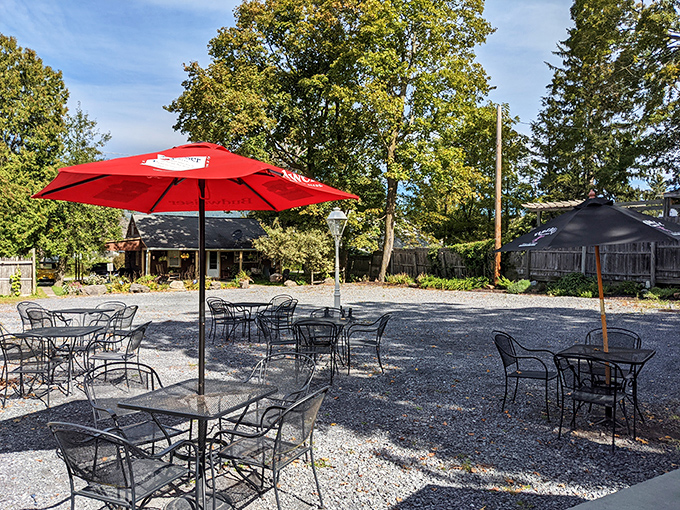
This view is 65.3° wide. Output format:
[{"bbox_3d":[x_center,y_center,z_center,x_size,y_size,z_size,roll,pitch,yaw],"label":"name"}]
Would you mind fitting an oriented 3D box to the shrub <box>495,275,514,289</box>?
[{"bbox_3d":[7.290,1.220,23.500,0.900,0.660,0.800,0,0,17],"label":"shrub"}]

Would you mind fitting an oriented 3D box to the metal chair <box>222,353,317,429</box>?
[{"bbox_3d":[-0.542,1.266,4.285,0.590,0.835,0.635,0,0,26],"label":"metal chair"}]

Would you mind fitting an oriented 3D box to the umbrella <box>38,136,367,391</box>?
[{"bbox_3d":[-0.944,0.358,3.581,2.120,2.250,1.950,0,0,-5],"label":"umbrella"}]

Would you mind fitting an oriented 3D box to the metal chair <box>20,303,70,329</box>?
[{"bbox_3d":[-5.267,1.256,9.335,0.635,0.835,0.590,0,0,20],"label":"metal chair"}]

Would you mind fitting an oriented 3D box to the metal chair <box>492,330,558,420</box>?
[{"bbox_3d":[1.988,1.256,5.745,0.635,0.835,0.590,0,0,31],"label":"metal chair"}]

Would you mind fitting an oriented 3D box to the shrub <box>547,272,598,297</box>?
[{"bbox_3d":[9.900,1.220,22.600,2.150,0.950,1.800,0,0,24],"label":"shrub"}]

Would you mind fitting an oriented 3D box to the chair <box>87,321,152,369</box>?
[{"bbox_3d":[-2.840,1.280,6.920,0.630,0.840,0.570,0,0,5],"label":"chair"}]

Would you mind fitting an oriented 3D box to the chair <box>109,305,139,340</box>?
[{"bbox_3d":[-3.860,1.280,9.250,0.630,0.840,0.570,0,0,-5],"label":"chair"}]

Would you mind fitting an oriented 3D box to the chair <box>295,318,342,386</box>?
[{"bbox_3d":[-0.317,1.255,7.035,0.590,0.835,0.635,0,0,3],"label":"chair"}]

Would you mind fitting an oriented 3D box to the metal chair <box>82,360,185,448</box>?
[{"bbox_3d":[-1.542,1.270,3.980,0.590,0.835,0.635,0,0,-45],"label":"metal chair"}]

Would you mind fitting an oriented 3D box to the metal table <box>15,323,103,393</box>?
[{"bbox_3d":[-3.570,1.340,6.800,0.800,0.720,0.800,0,0,0],"label":"metal table"}]

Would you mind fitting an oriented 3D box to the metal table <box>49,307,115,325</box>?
[{"bbox_3d":[-4.580,1.340,9.400,0.820,0.720,0.820,0,0,0],"label":"metal table"}]

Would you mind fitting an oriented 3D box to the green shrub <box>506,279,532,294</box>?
[{"bbox_3d":[7.470,1.300,22.000,1.060,0.640,0.950,0,0,19],"label":"green shrub"}]

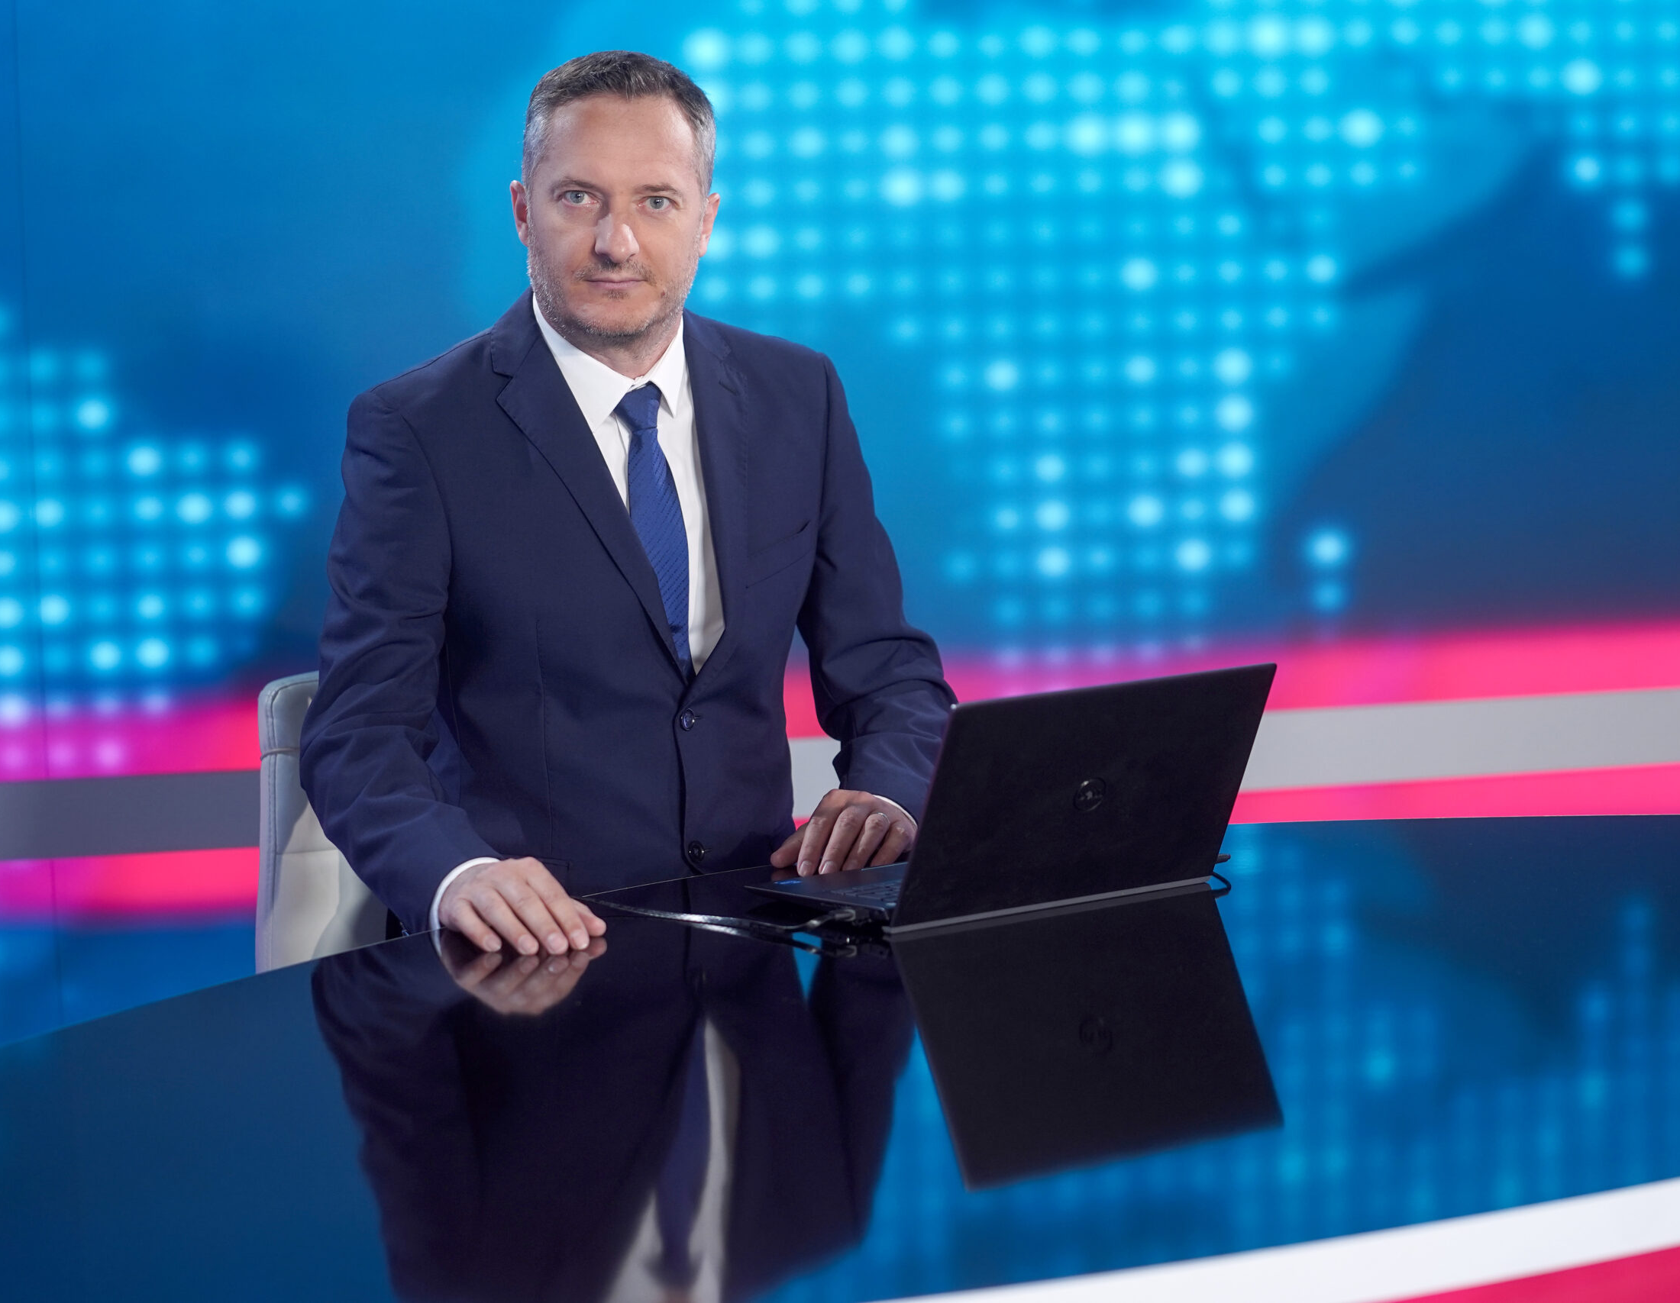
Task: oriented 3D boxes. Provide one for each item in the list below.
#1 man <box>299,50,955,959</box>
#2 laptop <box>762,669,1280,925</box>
[{"bbox_3d":[-0.130,0.189,3.237,0.620,1.400,0.640,-6,7,-32],"label":"man"},{"bbox_3d":[0.132,0.103,2.980,0.310,0.183,0.290,-6,8,-33],"label":"laptop"}]

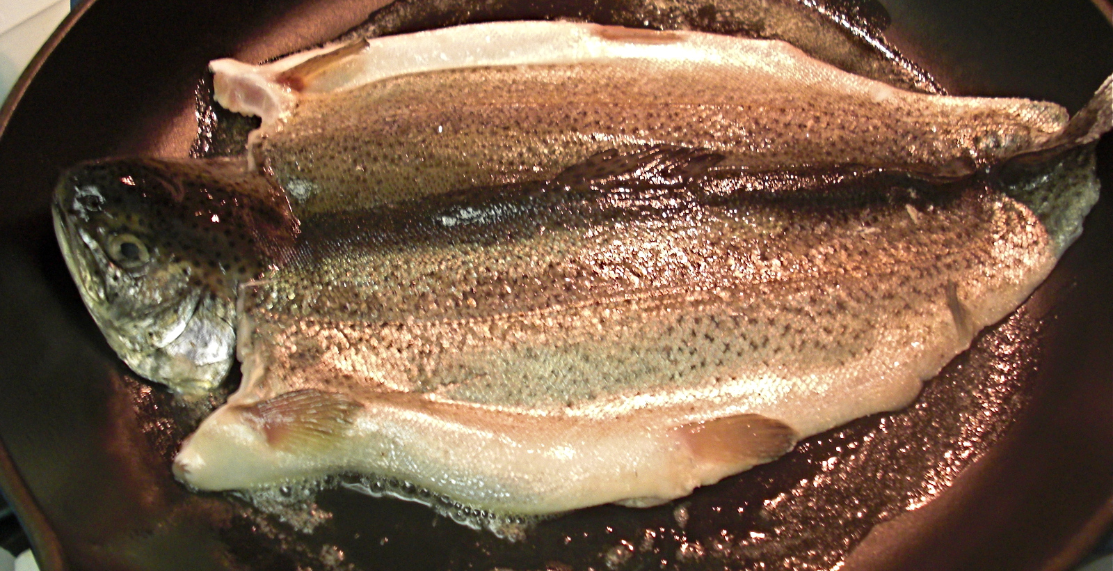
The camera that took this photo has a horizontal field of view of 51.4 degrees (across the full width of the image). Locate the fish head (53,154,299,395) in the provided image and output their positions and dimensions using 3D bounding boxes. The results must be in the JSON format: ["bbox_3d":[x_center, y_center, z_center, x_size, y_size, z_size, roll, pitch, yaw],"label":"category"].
[{"bbox_3d":[-0.097,-0.005,0.296,0.063,0.041,0.052,10,53,10],"label":"fish head"}]

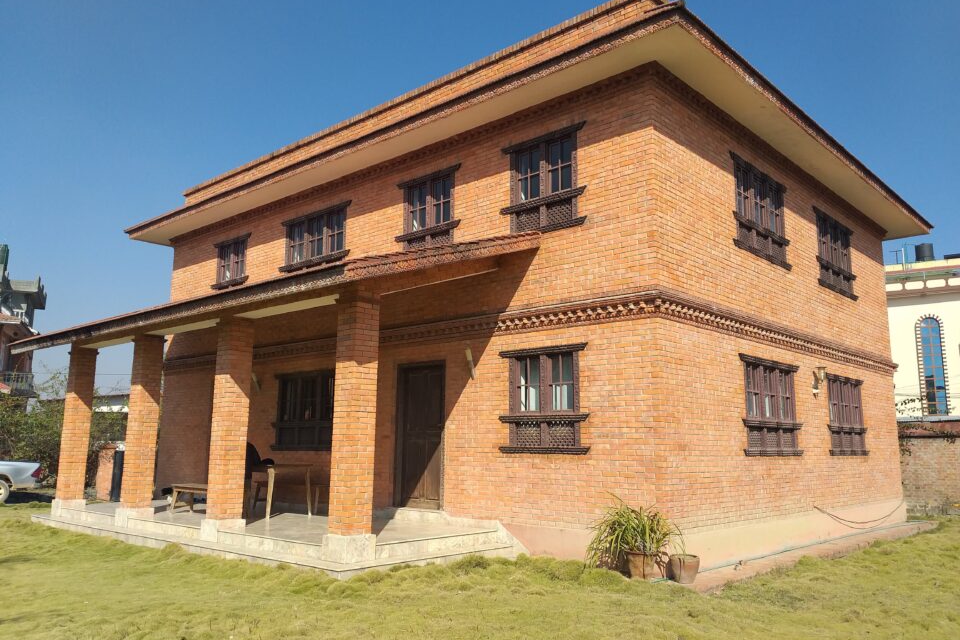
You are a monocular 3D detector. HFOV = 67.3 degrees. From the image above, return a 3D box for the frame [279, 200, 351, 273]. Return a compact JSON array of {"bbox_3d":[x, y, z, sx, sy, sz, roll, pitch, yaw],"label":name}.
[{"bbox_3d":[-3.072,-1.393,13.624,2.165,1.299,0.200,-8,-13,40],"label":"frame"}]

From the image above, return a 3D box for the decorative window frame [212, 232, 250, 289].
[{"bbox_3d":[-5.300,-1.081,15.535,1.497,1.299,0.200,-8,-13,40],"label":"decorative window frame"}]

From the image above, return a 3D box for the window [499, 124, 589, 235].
[{"bbox_3d":[0.924,-1.883,10.183,1.487,1.440,0.200,-8,-13,40],"label":"window"}]

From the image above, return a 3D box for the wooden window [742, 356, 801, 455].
[{"bbox_3d":[4.335,1.329,10.845,0.200,1.421,2.145,-9,-14,43],"label":"wooden window"}]

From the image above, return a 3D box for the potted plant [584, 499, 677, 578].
[{"bbox_3d":[1.737,2.533,8.266,0.950,0.951,0.800,-8,-13,40],"label":"potted plant"}]

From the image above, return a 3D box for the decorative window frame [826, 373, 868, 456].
[{"bbox_3d":[6.647,1.765,13.180,0.200,1.421,2.147,-9,-14,43],"label":"decorative window frame"}]

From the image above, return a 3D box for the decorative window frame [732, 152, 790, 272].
[{"bbox_3d":[4.368,-1.637,11.366,0.200,1.440,2.145,-9,-14,43],"label":"decorative window frame"}]

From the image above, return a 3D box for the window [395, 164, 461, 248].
[{"bbox_3d":[-0.794,-1.643,11.656,1.502,1.440,0.200,-8,-13,40],"label":"window"}]

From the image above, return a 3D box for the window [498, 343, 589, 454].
[{"bbox_3d":[0.891,1.083,9.661,1.487,1.421,0.200,-8,-13,40],"label":"window"}]

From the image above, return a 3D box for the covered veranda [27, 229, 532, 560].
[{"bbox_3d":[-4.126,1.252,11.740,10.157,4.369,3.451,-8,-13,40],"label":"covered veranda"}]

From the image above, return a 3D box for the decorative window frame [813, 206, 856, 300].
[{"bbox_3d":[6.679,-1.201,13.701,0.200,1.440,2.147,-9,-14,43],"label":"decorative window frame"}]

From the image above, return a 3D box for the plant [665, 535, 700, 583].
[{"bbox_3d":[2.284,2.700,8.113,0.360,0.506,0.360,-8,-13,40],"label":"plant"}]

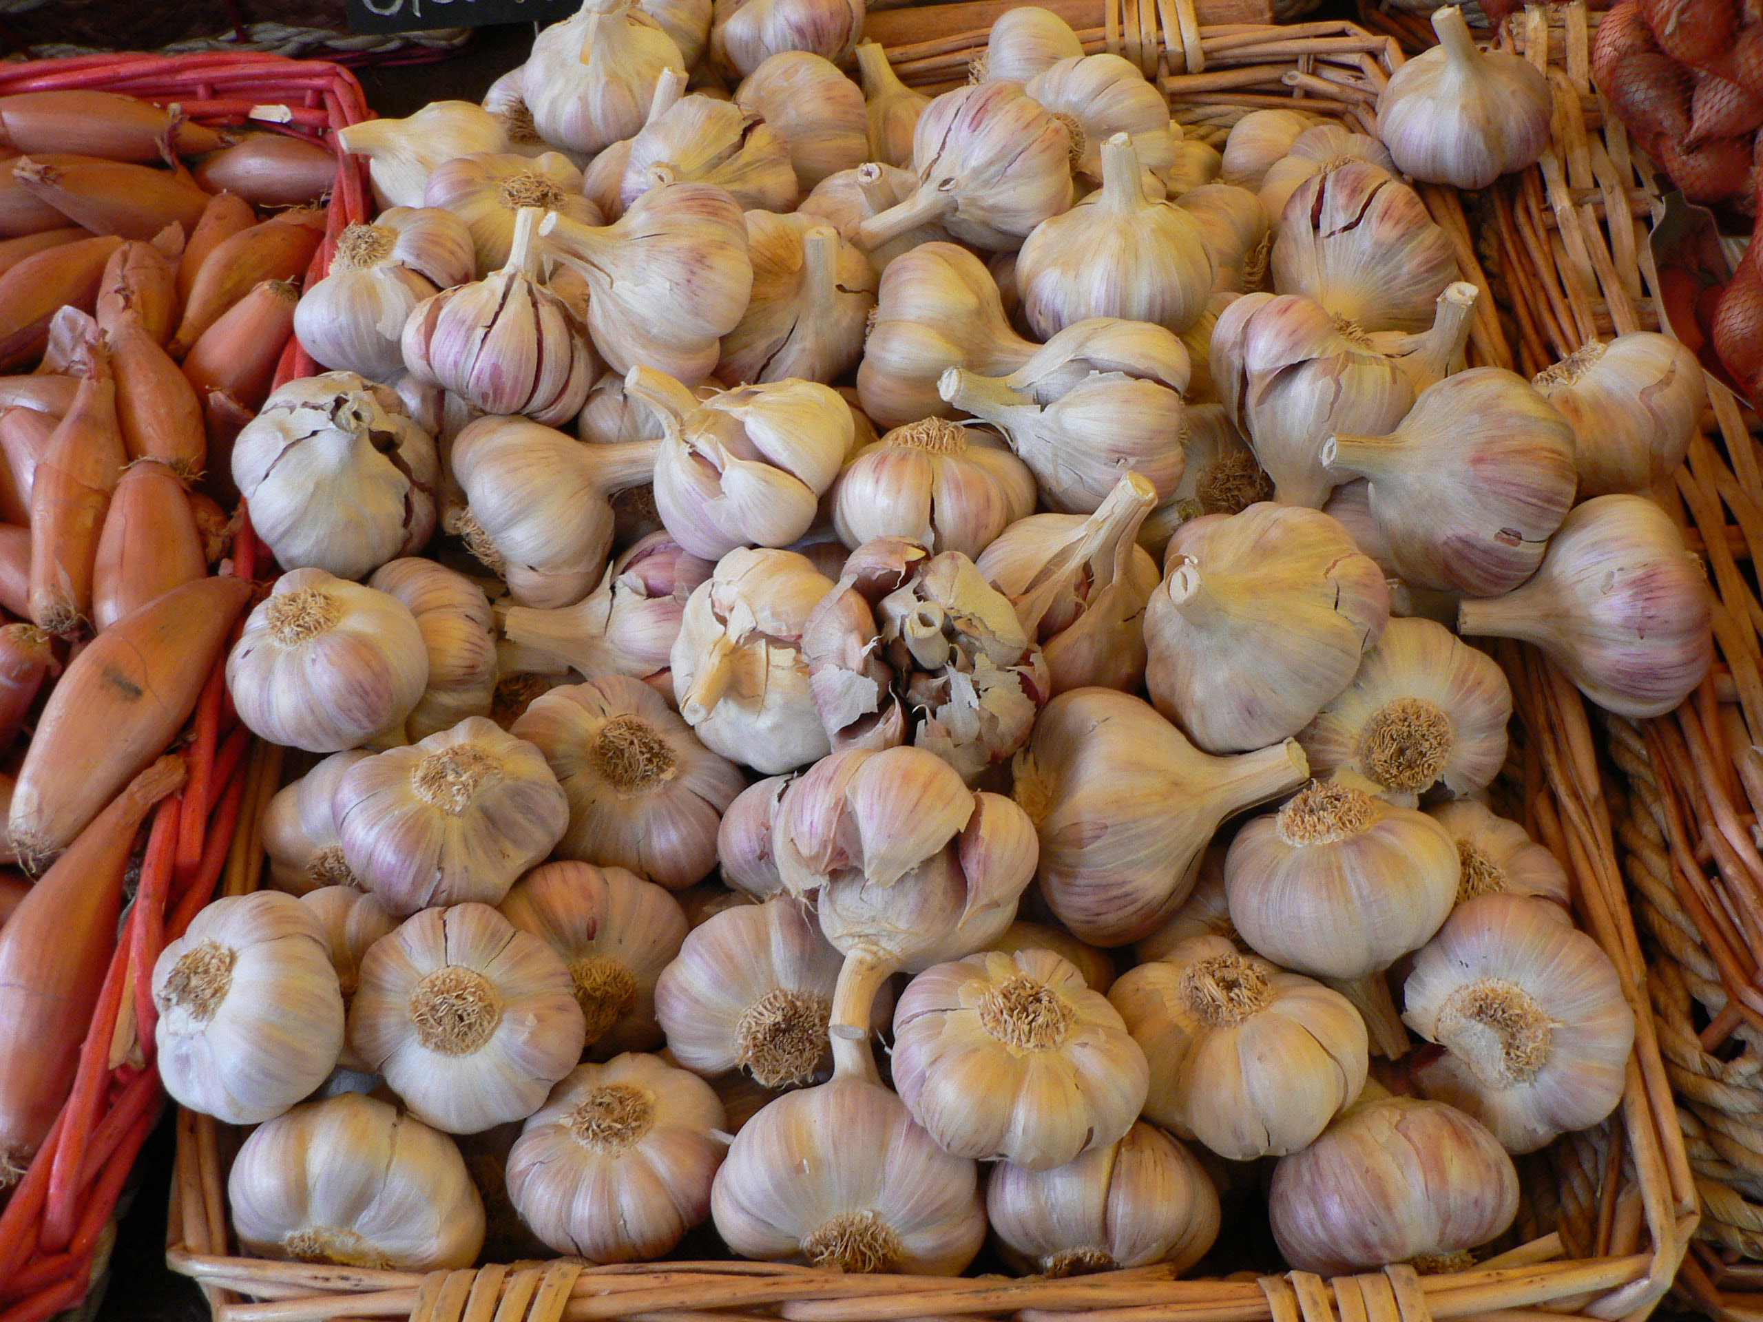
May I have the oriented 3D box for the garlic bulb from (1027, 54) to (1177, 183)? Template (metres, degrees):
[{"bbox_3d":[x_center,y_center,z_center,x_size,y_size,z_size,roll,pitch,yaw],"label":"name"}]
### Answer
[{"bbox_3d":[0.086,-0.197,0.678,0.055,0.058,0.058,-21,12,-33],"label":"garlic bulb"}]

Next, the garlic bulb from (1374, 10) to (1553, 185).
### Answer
[{"bbox_3d":[0.205,-0.201,0.648,0.064,0.071,0.064,-32,46,0],"label":"garlic bulb"}]

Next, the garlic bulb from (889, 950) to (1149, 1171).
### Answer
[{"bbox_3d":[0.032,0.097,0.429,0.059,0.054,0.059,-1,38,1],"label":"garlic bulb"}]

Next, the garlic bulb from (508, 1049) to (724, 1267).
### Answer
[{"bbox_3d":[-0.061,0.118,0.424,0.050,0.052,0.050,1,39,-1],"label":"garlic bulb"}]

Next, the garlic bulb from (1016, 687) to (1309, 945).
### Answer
[{"bbox_3d":[0.073,0.037,0.477,0.076,0.066,0.066,-17,90,11],"label":"garlic bulb"}]

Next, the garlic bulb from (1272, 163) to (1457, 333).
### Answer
[{"bbox_3d":[0.154,-0.133,0.587,0.058,0.058,0.055,-5,49,16],"label":"garlic bulb"}]

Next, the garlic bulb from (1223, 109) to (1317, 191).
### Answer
[{"bbox_3d":[0.152,-0.190,0.700,0.052,0.048,0.048,-6,90,-15],"label":"garlic bulb"}]

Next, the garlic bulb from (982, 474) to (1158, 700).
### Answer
[{"bbox_3d":[0.060,-0.023,0.555,0.060,0.077,0.060,29,31,0],"label":"garlic bulb"}]

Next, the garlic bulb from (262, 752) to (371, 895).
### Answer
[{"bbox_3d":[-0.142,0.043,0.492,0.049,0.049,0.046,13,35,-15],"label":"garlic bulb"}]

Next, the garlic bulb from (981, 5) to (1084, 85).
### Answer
[{"bbox_3d":[0.064,-0.233,0.725,0.055,0.050,0.050,-6,90,-18],"label":"garlic bulb"}]

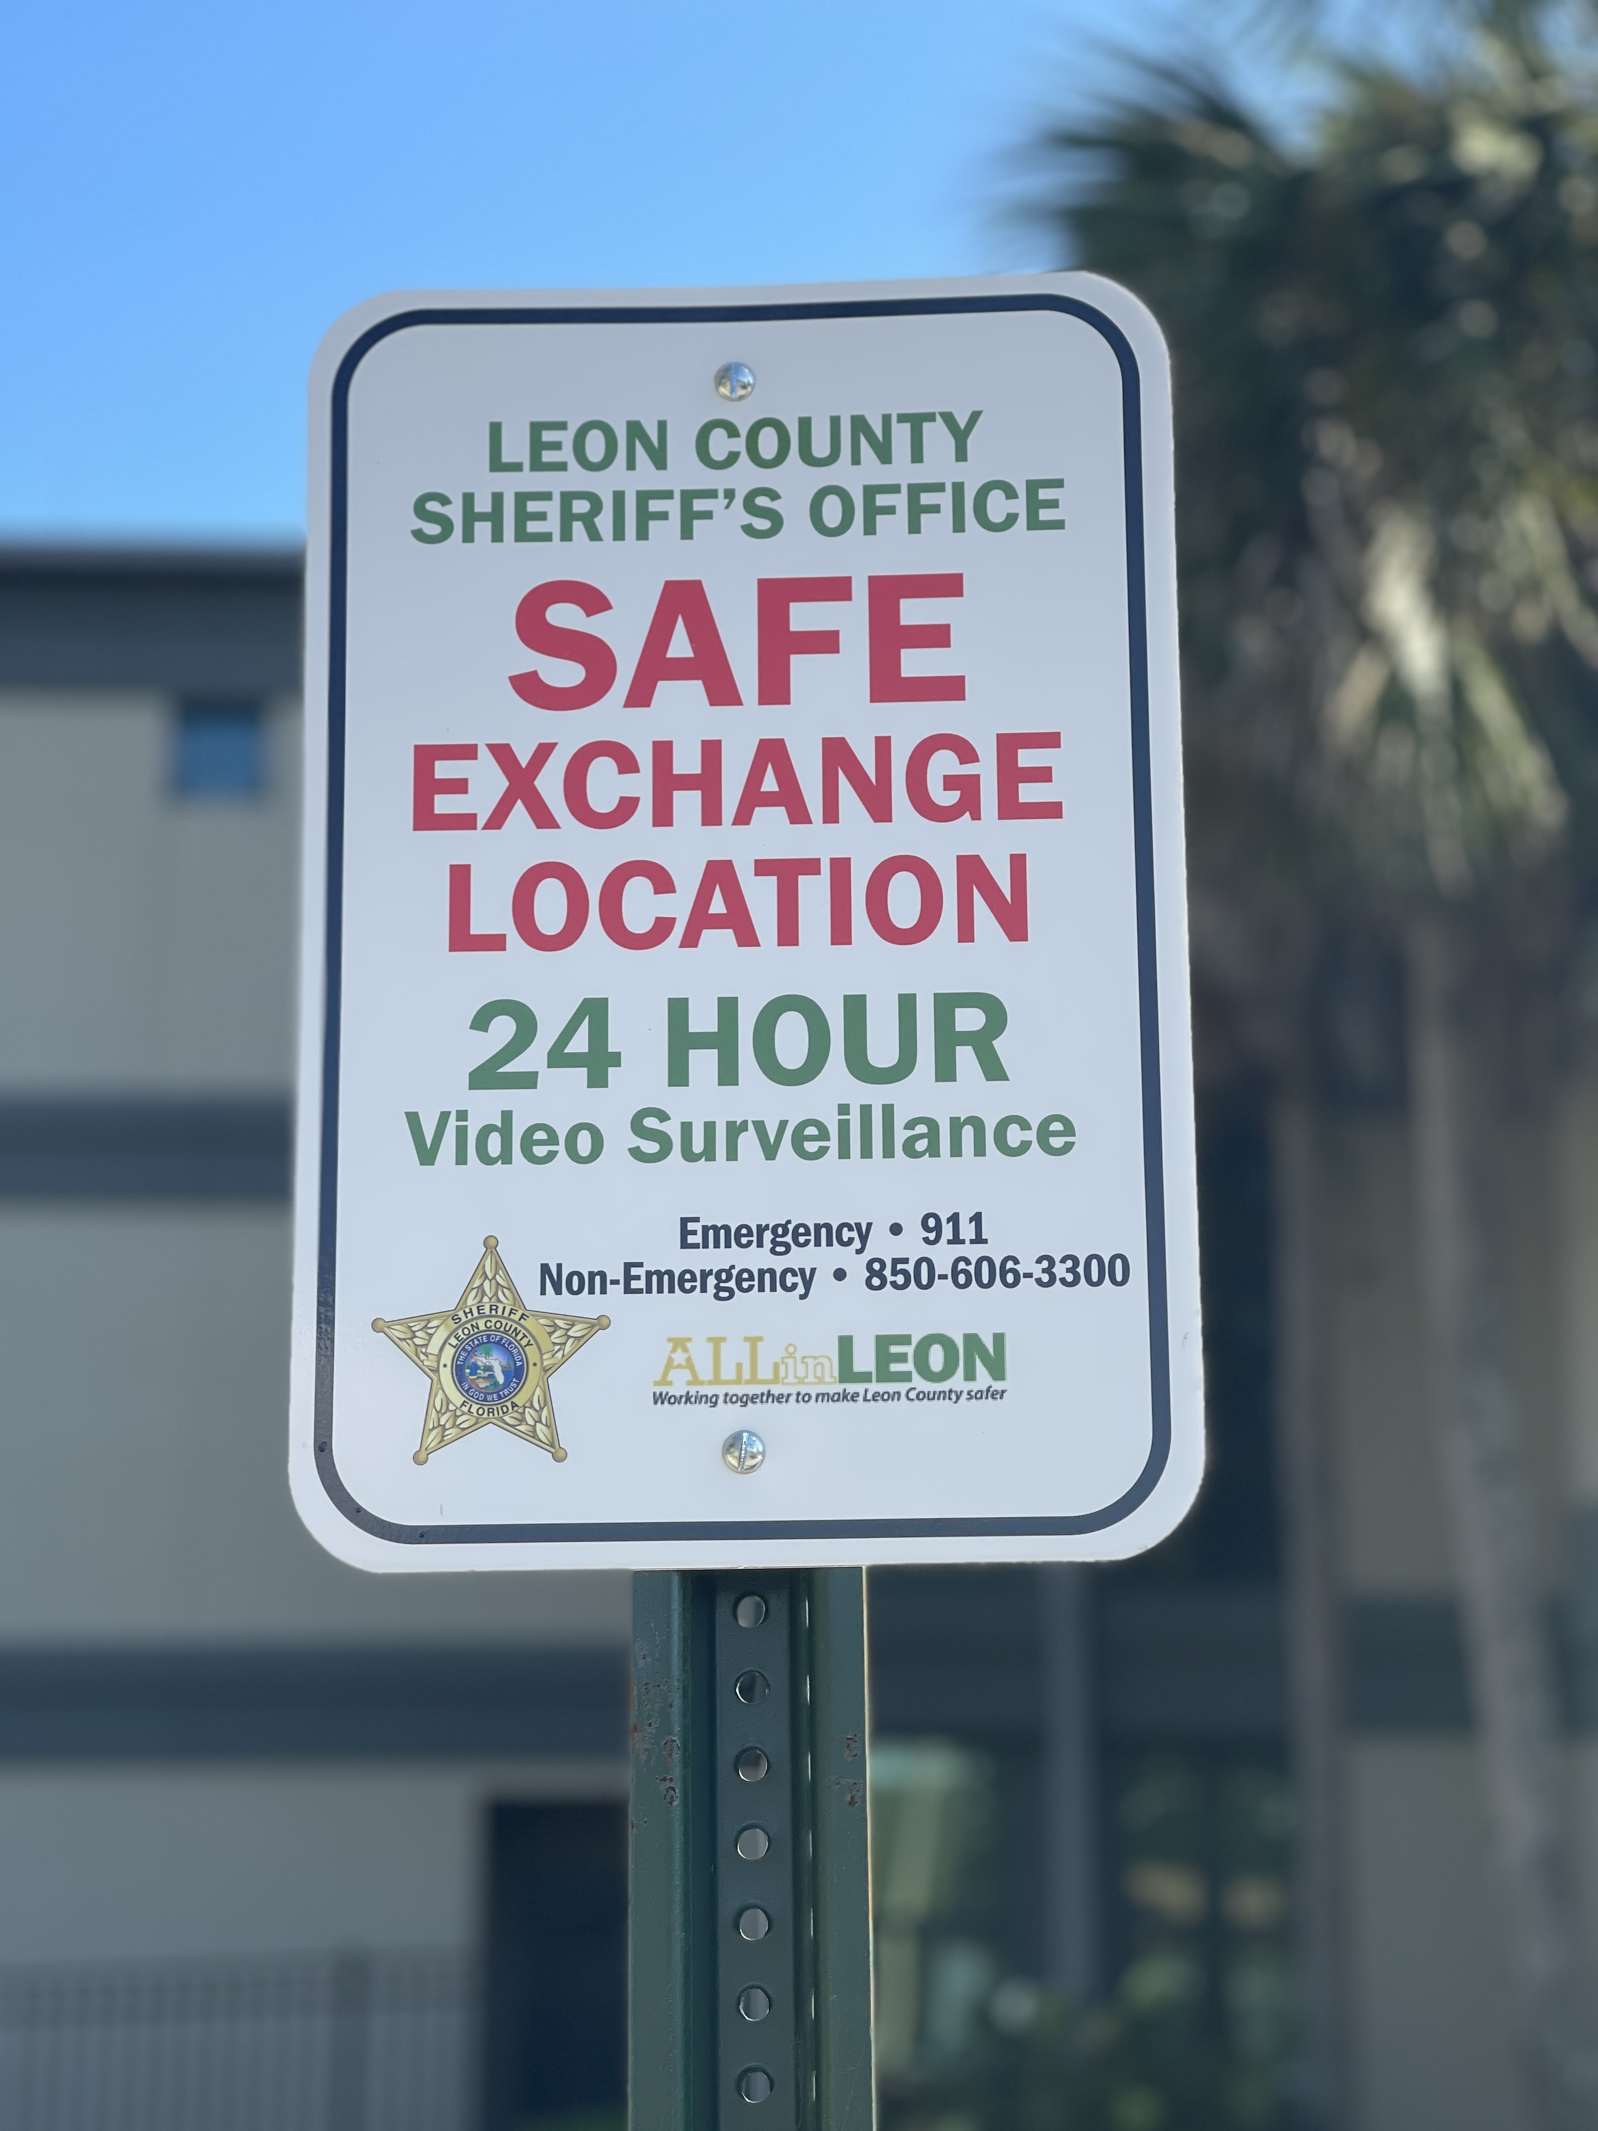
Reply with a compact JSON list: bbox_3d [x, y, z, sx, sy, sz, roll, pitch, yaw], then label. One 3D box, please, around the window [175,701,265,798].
[{"bbox_3d":[-3.451,-1.882,23.500,0.545,0.595,0.100,0,-13,-4],"label":"window"}]

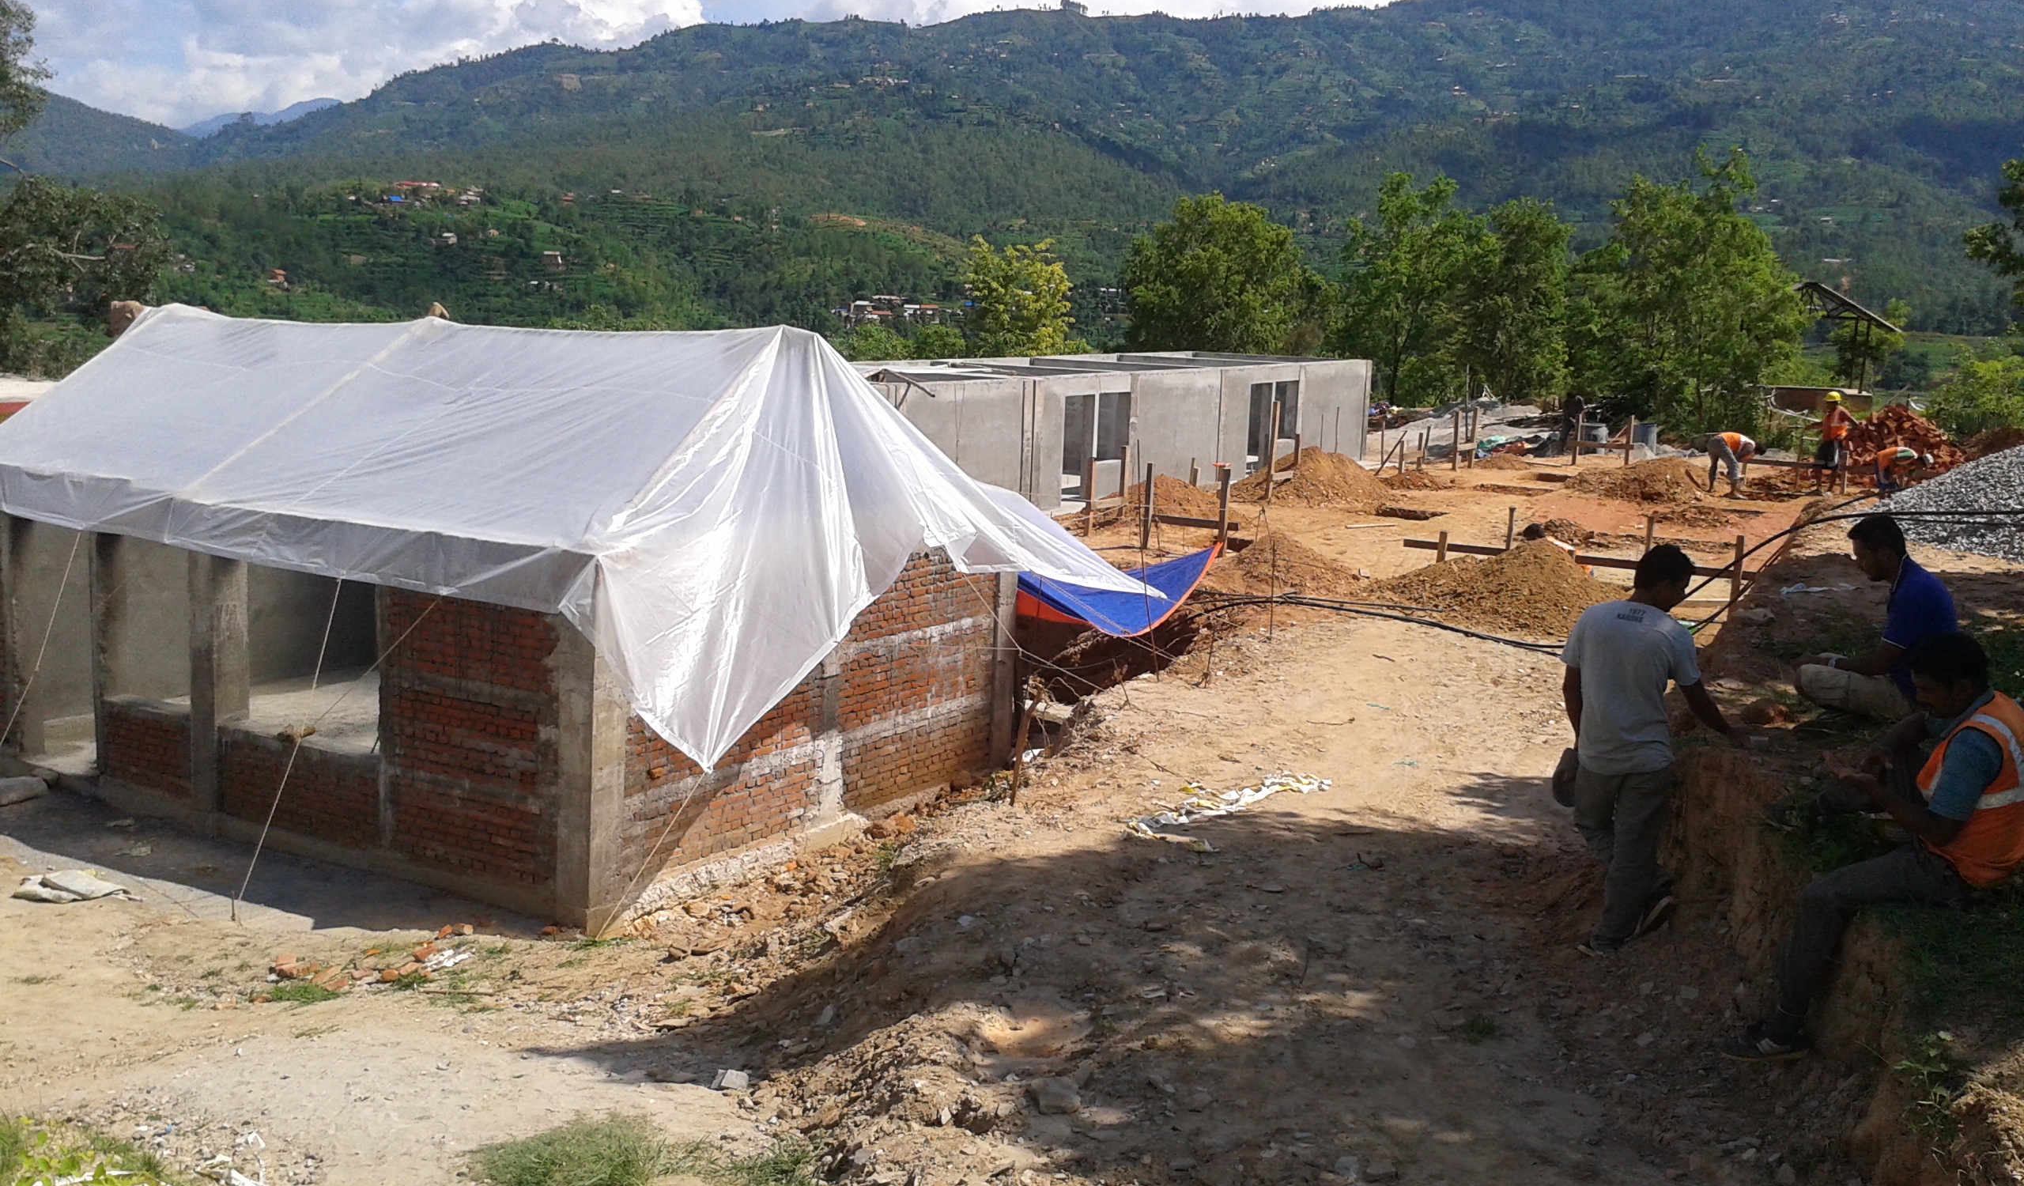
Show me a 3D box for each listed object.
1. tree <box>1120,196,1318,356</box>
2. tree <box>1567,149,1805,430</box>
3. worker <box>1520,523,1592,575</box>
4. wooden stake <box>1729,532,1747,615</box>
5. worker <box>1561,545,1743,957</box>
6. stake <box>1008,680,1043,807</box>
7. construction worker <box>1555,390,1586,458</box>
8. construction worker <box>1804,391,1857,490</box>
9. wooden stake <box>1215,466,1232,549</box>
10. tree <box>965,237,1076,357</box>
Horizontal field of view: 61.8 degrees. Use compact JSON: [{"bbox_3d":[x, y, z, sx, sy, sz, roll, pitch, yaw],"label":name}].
[{"bbox_3d":[7.042,-9.374,58.799,6.500,8.800,6.400,2,10,0],"label":"tree"},{"bbox_3d":[19.163,-8.555,48.000,6.600,7.900,6.000,7,11,26],"label":"tree"},{"bbox_3d":[5.540,-0.314,17.200,0.700,0.880,0.520,3,11,5],"label":"worker"},{"bbox_3d":[6.344,-0.145,14.800,0.060,0.760,0.060,8,11,31],"label":"wooden stake"},{"bbox_3d":[2.336,0.542,6.200,0.620,1.560,0.500,9,12,37],"label":"worker"},{"bbox_3d":[0.134,1.182,13.111,0.050,1.000,0.050,13,10,-2],"label":"stake"},{"bbox_3d":[13.566,-4.115,40.855,0.500,1.580,0.500,0,11,-10],"label":"construction worker"},{"bbox_3d":[13.312,-2.460,27.500,0.480,1.640,0.620,-2,10,-21],"label":"construction worker"},{"bbox_3d":[2.955,-1.113,23.498,0.090,1.130,0.070,-4,12,-29],"label":"wooden stake"},{"bbox_3d":[0.198,-9.286,60.618,3.900,6.800,3.900,2,10,0],"label":"tree"}]

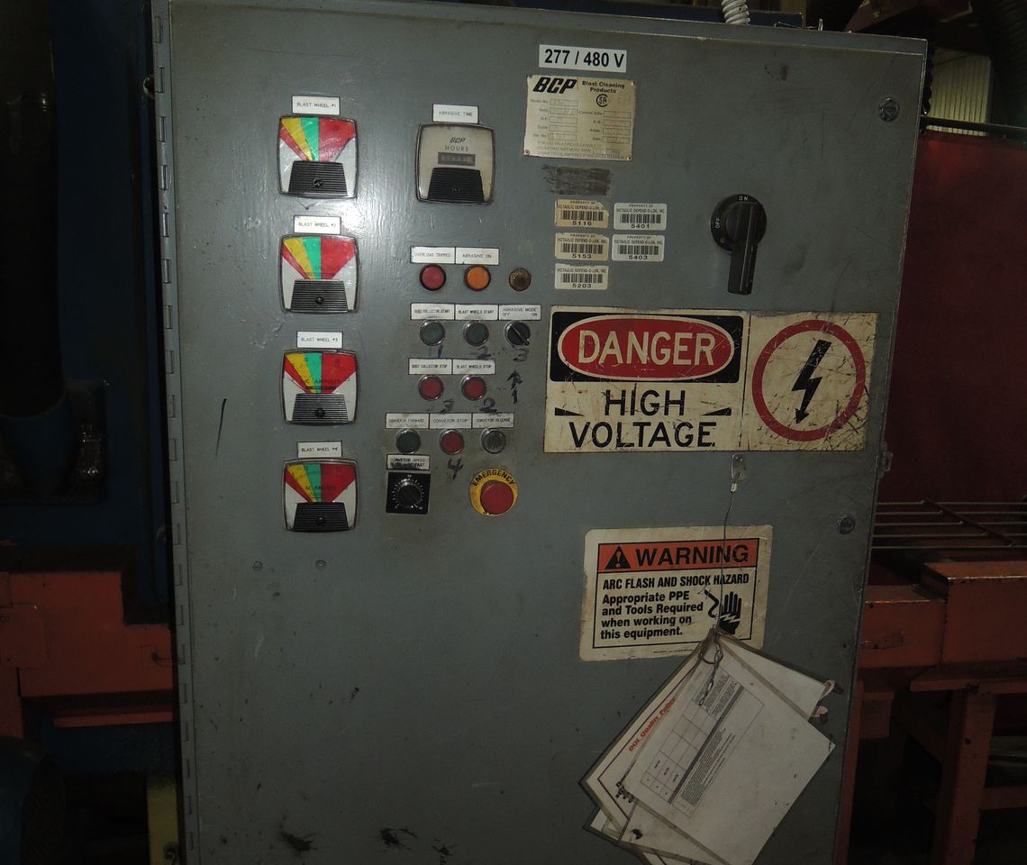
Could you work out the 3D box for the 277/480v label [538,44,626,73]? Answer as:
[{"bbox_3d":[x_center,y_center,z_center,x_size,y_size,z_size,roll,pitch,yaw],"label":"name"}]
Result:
[{"bbox_3d":[0.080,-0.424,1.077,0.102,0.024,0.004,0,11,-10],"label":"277/480v label"}]

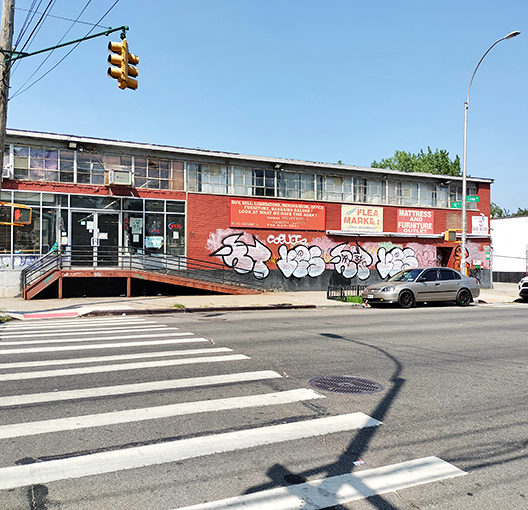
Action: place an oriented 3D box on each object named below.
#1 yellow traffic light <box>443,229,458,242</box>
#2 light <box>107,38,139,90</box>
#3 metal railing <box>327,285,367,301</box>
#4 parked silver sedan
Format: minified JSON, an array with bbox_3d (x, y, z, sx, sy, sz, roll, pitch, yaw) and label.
[{"bbox_3d":[7.647,-0.765,21.700,0.480,0.460,0.230,1,-1,-27],"label":"yellow traffic light"},{"bbox_3d":[-3.772,-5.092,14.200,0.780,1.250,0.370,1,-1,-26],"label":"light"},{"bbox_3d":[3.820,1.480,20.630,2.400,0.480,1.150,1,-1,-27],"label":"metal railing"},{"bbox_3d":[5.732,1.134,19.330,4.440,1.410,1.730,1,-1,-25],"label":"parked silver sedan"}]

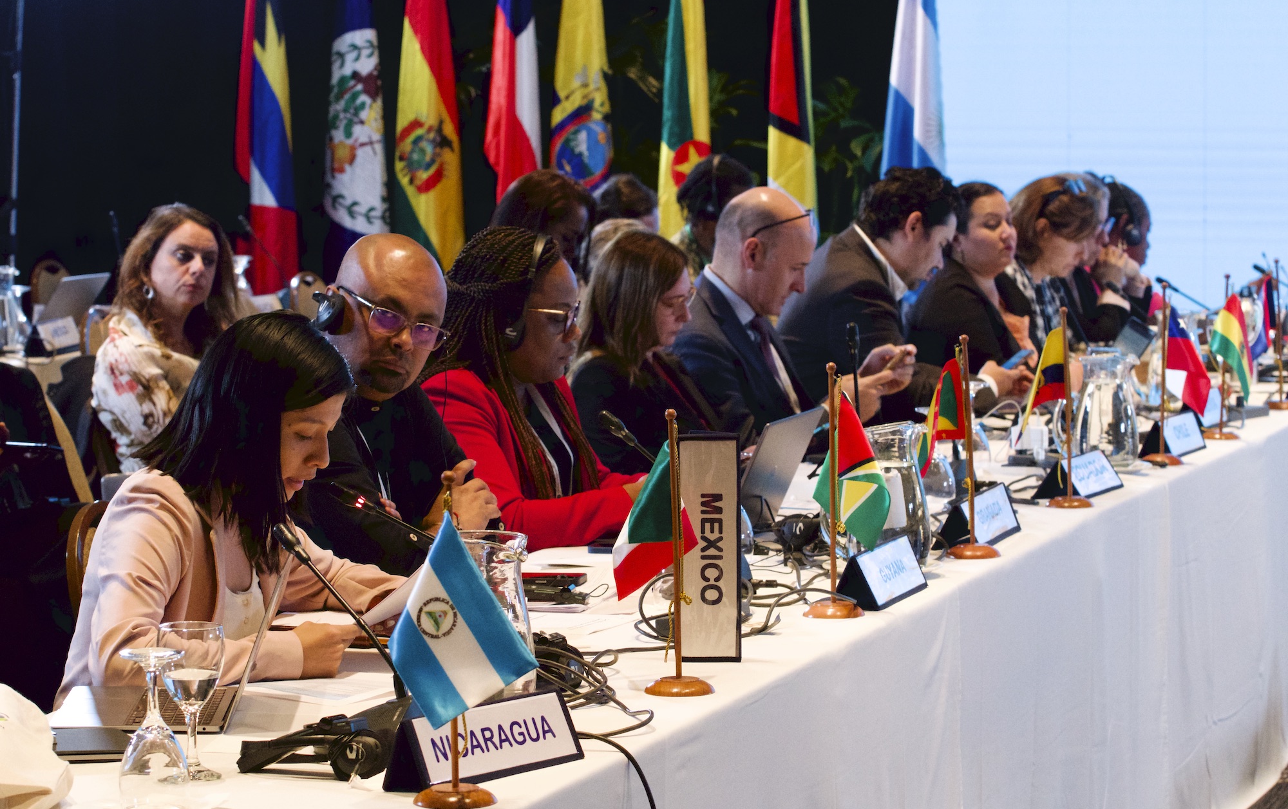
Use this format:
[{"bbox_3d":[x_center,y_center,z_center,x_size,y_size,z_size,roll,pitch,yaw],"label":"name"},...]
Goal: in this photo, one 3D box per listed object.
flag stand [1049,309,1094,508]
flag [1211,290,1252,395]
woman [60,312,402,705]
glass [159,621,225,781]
[{"bbox_3d":[0.796,0.004,8.009,0.090,0.372,0.090,-1,4,0],"label":"flag stand"},{"bbox_3d":[1.311,-0.130,9.580,0.096,0.235,0.070,-1,4,0],"label":"flag"},{"bbox_3d":[-0.624,0.476,5.691,0.650,1.194,0.550,2,5,21],"label":"woman"},{"bbox_3d":[-0.524,0.343,4.960,0.076,0.176,0.076,-1,4,0],"label":"glass"}]

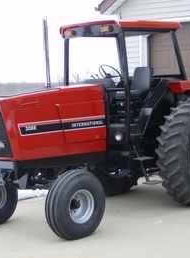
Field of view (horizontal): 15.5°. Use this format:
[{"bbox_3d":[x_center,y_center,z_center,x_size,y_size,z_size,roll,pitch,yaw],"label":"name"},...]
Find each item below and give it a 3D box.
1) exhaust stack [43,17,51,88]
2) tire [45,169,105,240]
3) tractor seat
[{"bbox_3d":[-0.689,-1.097,10.026,0.070,1.030,0.070,1,5,45],"label":"exhaust stack"},{"bbox_3d":[-0.242,1.002,9.123,0.275,0.905,0.905,0,5,44],"label":"tire"},{"bbox_3d":[0.605,-0.746,11.271,0.480,0.560,0.520,1,5,45],"label":"tractor seat"}]

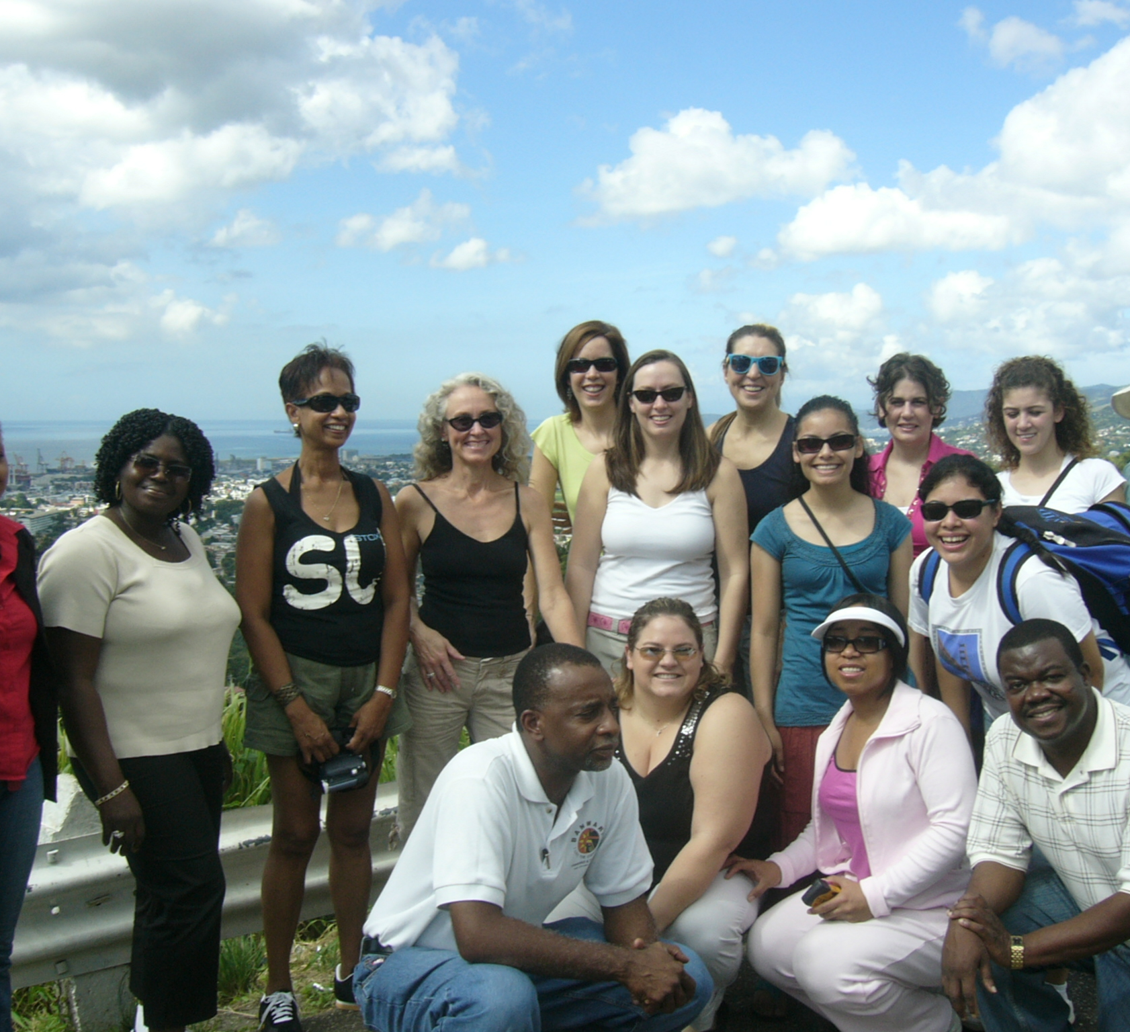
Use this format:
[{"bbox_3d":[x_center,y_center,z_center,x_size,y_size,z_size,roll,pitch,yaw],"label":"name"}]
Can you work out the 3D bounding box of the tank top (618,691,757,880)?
[{"bbox_3d":[0.254,0.609,3.000,0.380,0.520,0.280,1,13,18],"label":"tank top"}]

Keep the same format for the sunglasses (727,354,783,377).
[{"bbox_3d":[0.505,-0.399,3.690,0.145,0.050,0.145,0,4,6],"label":"sunglasses"}]

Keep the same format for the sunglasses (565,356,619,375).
[{"bbox_3d":[0.077,-0.405,3.740,0.140,0.045,0.140,0,4,0],"label":"sunglasses"}]

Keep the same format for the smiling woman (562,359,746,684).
[{"bbox_3d":[0.241,0.408,3.623,0.470,1.670,0.290,0,4,0],"label":"smiling woman"}]

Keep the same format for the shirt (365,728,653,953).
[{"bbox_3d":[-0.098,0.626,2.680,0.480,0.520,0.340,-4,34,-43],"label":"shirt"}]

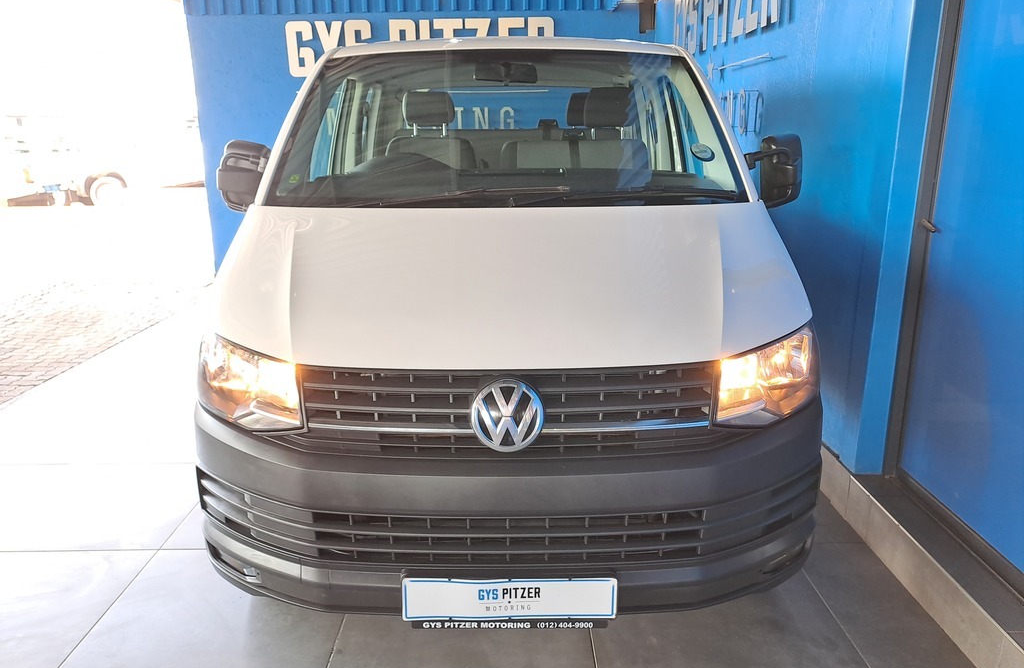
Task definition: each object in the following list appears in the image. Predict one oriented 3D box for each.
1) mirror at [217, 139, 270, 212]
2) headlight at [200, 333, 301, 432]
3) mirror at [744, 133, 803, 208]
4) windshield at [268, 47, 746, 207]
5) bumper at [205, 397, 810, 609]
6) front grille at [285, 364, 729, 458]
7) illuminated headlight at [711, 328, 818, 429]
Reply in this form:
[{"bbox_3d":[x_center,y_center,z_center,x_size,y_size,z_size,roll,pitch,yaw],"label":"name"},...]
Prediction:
[{"bbox_3d":[-1.028,-0.619,2.860,0.240,0.280,0.150,0,15,0],"label":"mirror"},{"bbox_3d":[-0.698,0.108,1.947,0.370,0.210,0.290,0,15,0],"label":"headlight"},{"bbox_3d":[0.992,-0.634,2.869,0.240,0.280,0.150,0,15,0],"label":"mirror"},{"bbox_3d":[-0.020,-0.742,2.671,1.650,0.800,0.130,0,-28,0],"label":"windshield"},{"bbox_3d":[-0.008,0.452,1.990,1.840,0.450,0.470,0,15,0],"label":"bumper"},{"bbox_3d":[-0.009,0.177,1.788,1.120,0.210,0.140,0,15,0],"label":"front grille"},{"bbox_3d":[0.682,0.098,1.953,0.370,0.210,0.290,0,15,0],"label":"illuminated headlight"}]

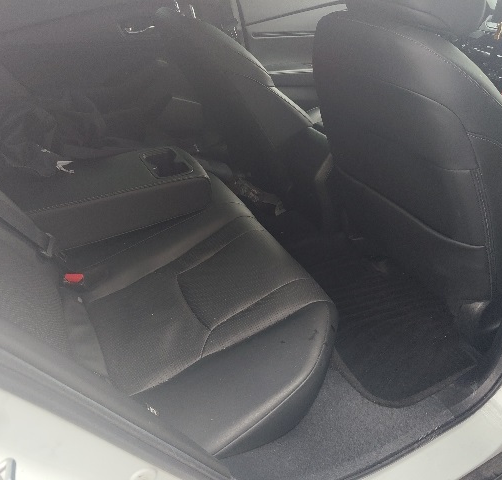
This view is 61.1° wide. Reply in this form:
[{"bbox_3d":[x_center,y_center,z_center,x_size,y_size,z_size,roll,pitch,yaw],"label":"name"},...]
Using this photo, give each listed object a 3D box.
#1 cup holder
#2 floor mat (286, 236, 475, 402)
[{"bbox_3d":[-0.206,-0.165,1.049,0.092,0.060,0.145,-15,39,-23],"label":"cup holder"},{"bbox_3d":[0.348,0.212,1.283,0.400,0.050,0.550,-15,39,-23],"label":"floor mat"}]

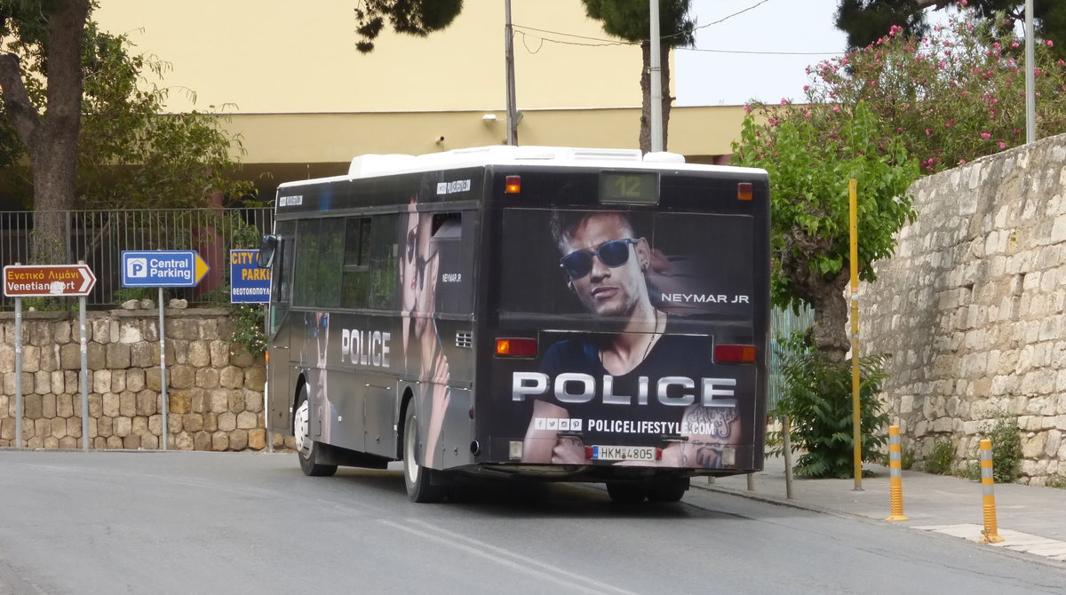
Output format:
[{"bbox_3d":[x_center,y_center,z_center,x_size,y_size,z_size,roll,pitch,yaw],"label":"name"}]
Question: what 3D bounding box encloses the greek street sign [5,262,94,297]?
[{"bbox_3d":[-6.106,-0.210,60.000,1.180,0.390,0.040,-1,0,0],"label":"greek street sign"}]

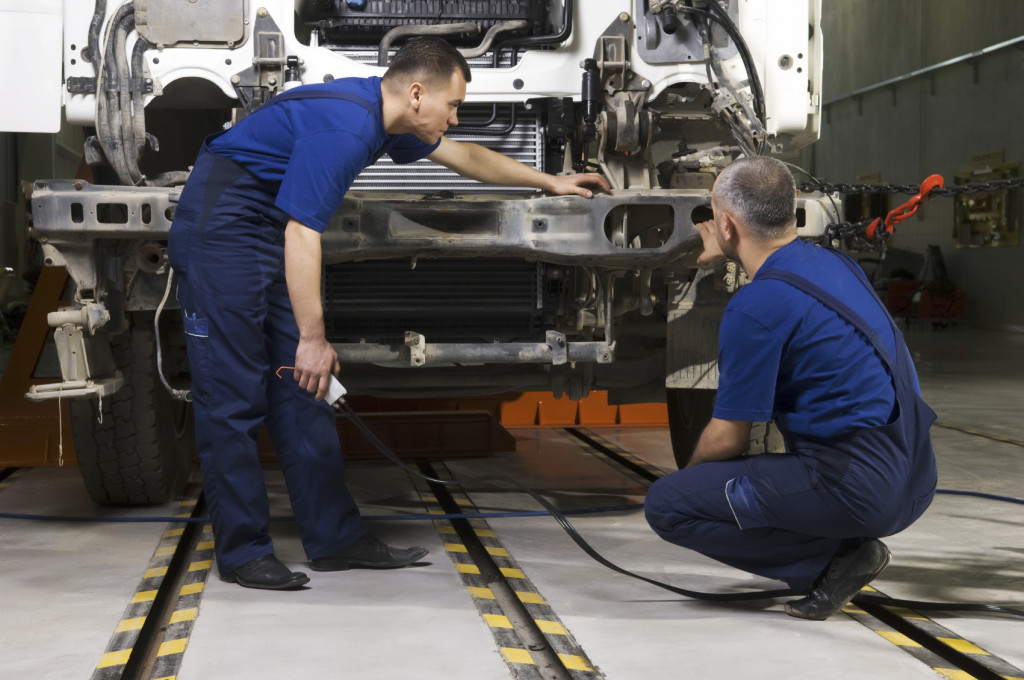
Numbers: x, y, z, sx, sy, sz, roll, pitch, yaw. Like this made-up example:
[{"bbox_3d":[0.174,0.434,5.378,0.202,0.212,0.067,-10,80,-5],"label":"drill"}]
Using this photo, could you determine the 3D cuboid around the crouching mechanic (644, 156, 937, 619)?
[{"bbox_3d":[0.685,0.091,4.120,0.800,1.060,0.600,2,3,31],"label":"crouching mechanic"}]

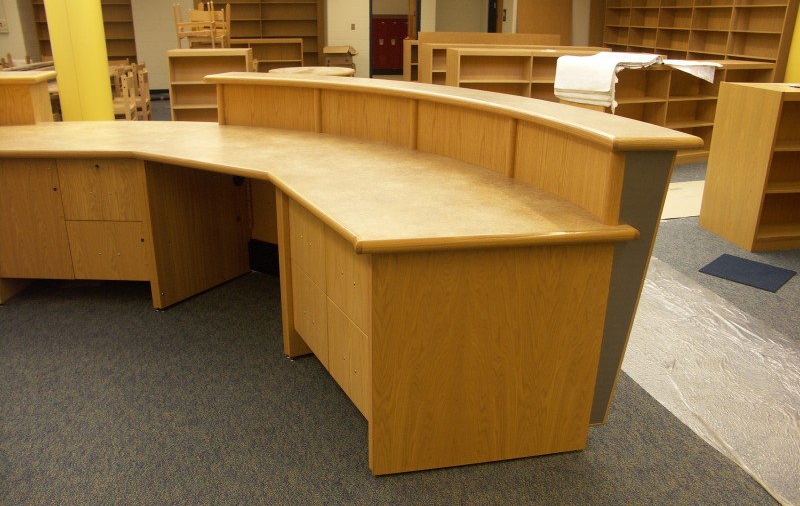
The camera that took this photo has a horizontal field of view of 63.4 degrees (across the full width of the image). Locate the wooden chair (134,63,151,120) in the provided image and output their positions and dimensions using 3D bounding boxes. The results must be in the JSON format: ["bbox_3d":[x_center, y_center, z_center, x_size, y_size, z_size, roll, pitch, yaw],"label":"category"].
[{"bbox_3d":[-3.720,-2.211,9.121,0.450,0.820,0.420,-1,20,-4],"label":"wooden chair"}]

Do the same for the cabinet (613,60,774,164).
[{"bbox_3d":[3.002,-1.564,7.178,2.696,1.076,0.610,-10,23,-27],"label":"cabinet"}]

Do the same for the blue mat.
[{"bbox_3d":[2.182,0.116,4.049,0.445,0.010,0.455,-18,27,-42],"label":"blue mat"}]

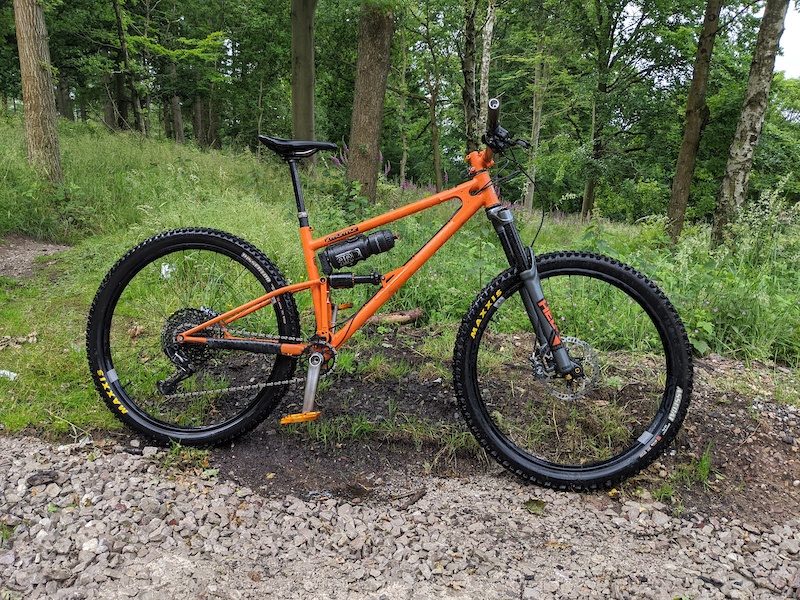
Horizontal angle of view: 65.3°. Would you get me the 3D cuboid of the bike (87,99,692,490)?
[{"bbox_3d":[-0.064,0.003,2.046,1.997,1.080,0.780,4,-5,6],"label":"bike"}]

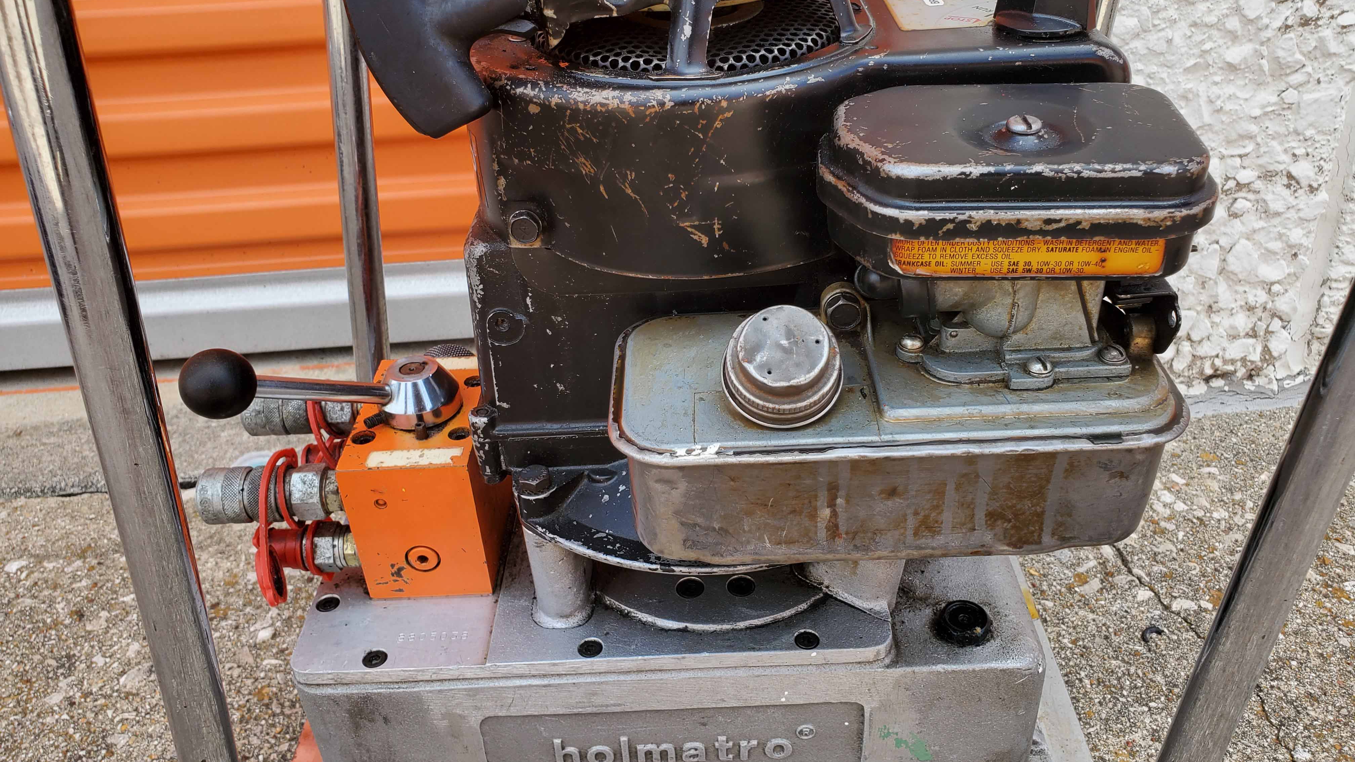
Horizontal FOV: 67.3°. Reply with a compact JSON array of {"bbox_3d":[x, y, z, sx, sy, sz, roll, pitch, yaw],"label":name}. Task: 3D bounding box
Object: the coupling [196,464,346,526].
[{"bbox_3d":[-0.204,0.057,0.518,0.080,0.029,0.029,-3,34,1],"label":"coupling"}]

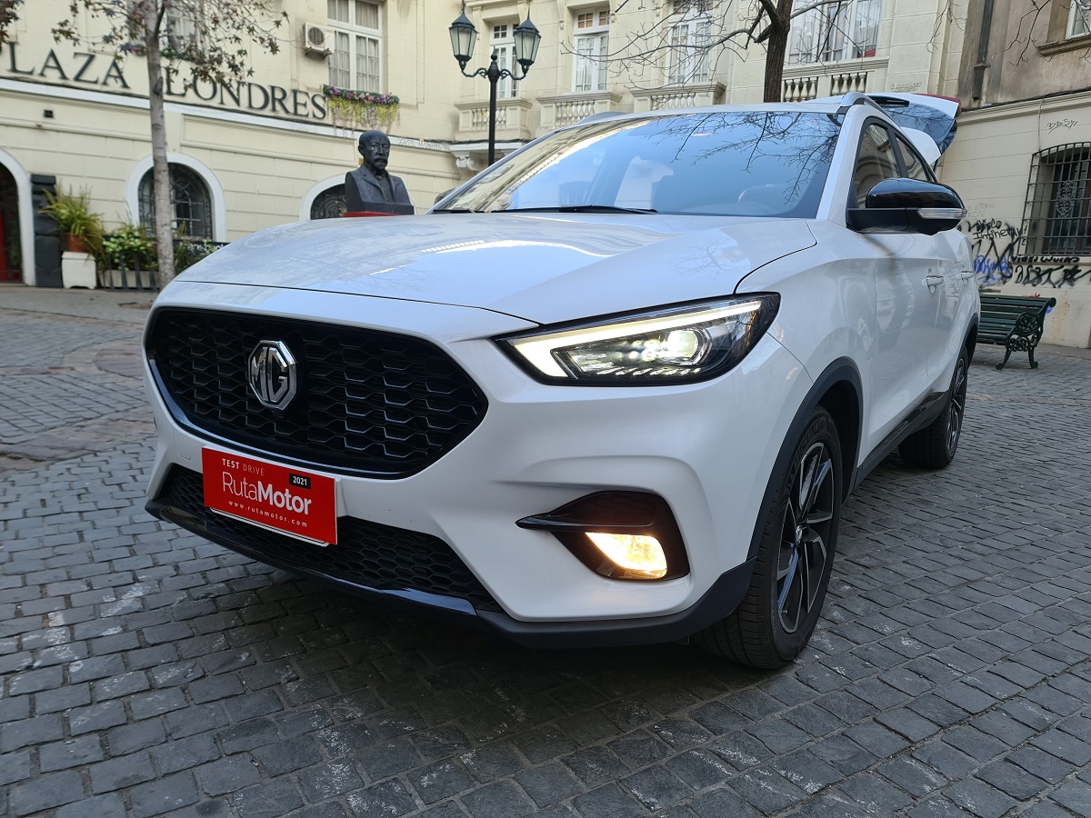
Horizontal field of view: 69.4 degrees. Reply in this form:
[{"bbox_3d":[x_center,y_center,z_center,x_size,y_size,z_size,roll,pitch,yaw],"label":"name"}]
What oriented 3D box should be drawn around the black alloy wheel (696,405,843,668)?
[{"bbox_3d":[0.537,0.288,1.916,0.220,0.646,0.646,9,12,31],"label":"black alloy wheel"}]

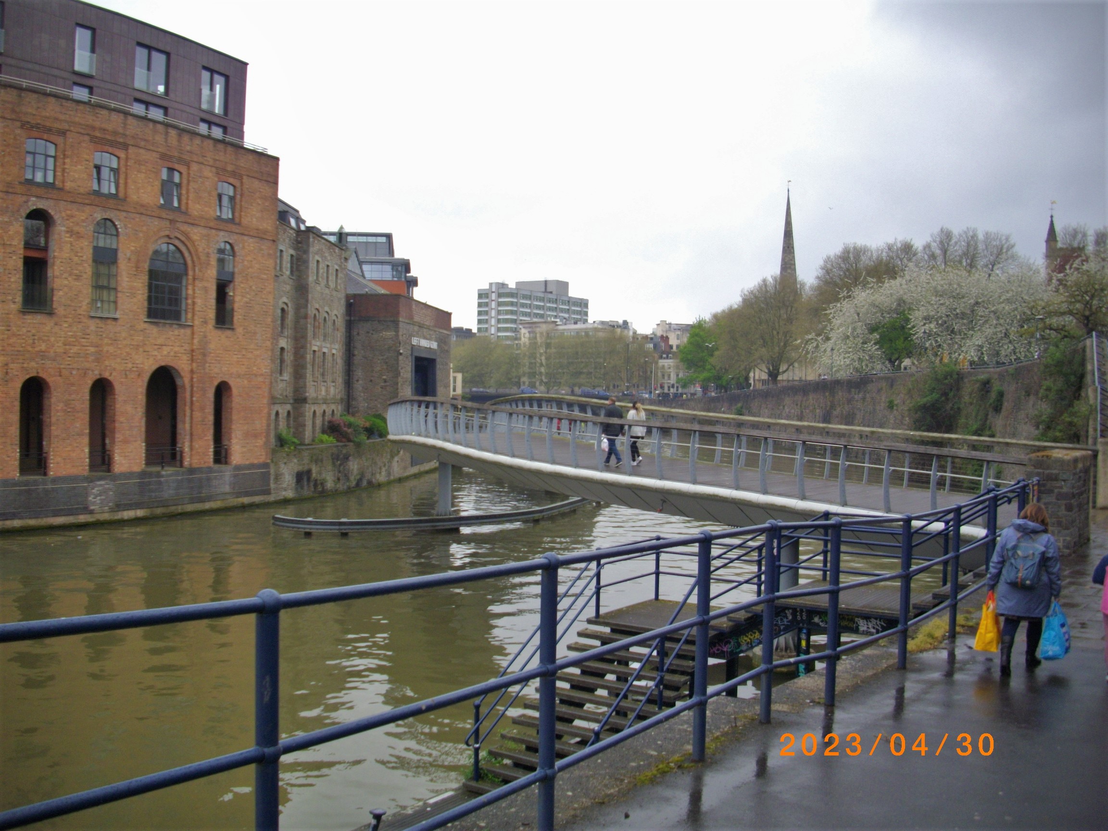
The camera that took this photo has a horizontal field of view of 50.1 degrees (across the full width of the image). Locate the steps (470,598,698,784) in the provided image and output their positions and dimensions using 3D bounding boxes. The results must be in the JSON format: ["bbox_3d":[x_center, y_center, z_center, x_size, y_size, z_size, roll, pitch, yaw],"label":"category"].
[{"bbox_3d":[1.127,4.159,17.429,2.183,1.951,4.902,2,1,37],"label":"steps"}]

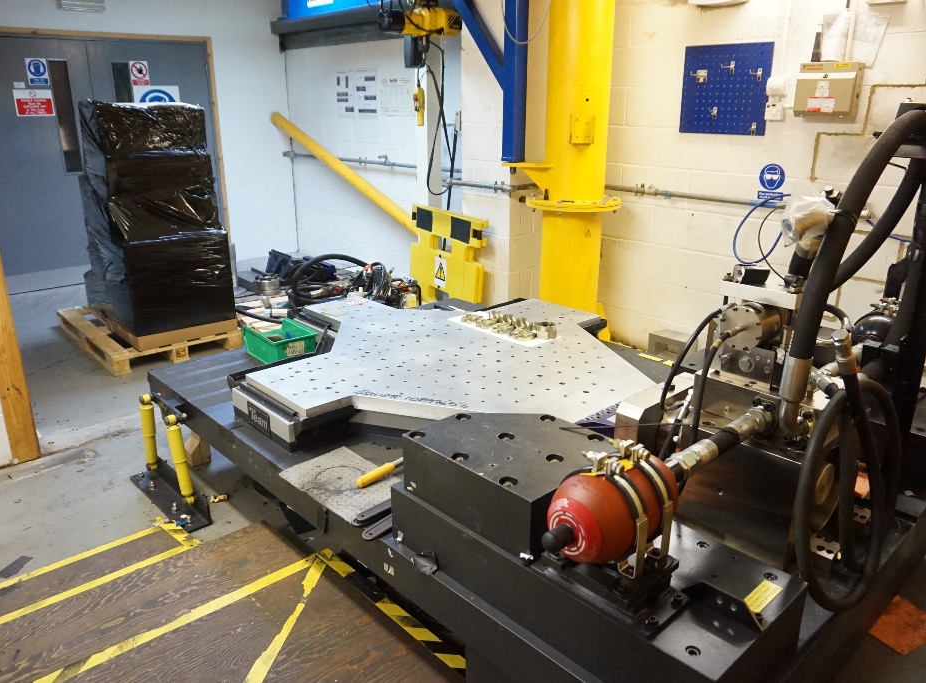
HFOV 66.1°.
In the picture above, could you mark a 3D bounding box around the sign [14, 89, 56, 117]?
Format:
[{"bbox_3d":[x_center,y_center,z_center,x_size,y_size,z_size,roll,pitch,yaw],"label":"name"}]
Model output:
[{"bbox_3d":[-3.378,-1.879,5.612,0.267,0.199,0.010,-17,25,-42],"label":"sign"}]

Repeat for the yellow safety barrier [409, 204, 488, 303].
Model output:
[{"bbox_3d":[-0.099,-0.469,4.841,0.111,0.796,0.827,-9,21,-32],"label":"yellow safety barrier"}]

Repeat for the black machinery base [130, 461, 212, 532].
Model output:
[{"bbox_3d":[-1.176,0.590,2.837,0.099,0.101,0.565,-17,25,-42],"label":"black machinery base"}]

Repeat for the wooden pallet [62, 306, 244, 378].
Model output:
[{"bbox_3d":[-2.115,-0.094,4.772,0.800,0.144,1.200,-15,24,-39],"label":"wooden pallet"}]

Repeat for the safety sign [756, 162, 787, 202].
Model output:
[{"bbox_3d":[1.625,-0.836,3.740,0.010,0.189,0.138,-17,25,-42],"label":"safety sign"}]

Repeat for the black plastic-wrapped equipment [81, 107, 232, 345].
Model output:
[{"bbox_3d":[-1.968,-0.797,4.410,0.605,1.275,0.988,-16,24,-39],"label":"black plastic-wrapped equipment"}]

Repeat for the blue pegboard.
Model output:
[{"bbox_3d":[1.396,-1.344,3.806,0.025,0.457,0.494,-17,25,-42],"label":"blue pegboard"}]

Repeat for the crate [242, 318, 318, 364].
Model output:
[{"bbox_3d":[-0.820,0.008,3.190,0.220,0.131,0.318,-15,24,-38],"label":"crate"}]

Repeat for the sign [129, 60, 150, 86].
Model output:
[{"bbox_3d":[-2.768,-2.298,6.099,0.148,0.197,0.010,-17,25,-42],"label":"sign"}]

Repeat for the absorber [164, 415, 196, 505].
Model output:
[{"bbox_3d":[-1.076,0.453,2.711,0.059,0.360,0.059,-17,11,-42],"label":"absorber"}]

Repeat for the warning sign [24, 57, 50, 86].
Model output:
[{"bbox_3d":[-3.332,-2.114,5.579,0.147,0.196,0.010,-17,25,-42],"label":"warning sign"}]

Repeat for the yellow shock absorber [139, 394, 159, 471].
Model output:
[{"bbox_3d":[-1.283,0.379,2.908,0.059,0.370,0.059,-17,37,-42],"label":"yellow shock absorber"}]

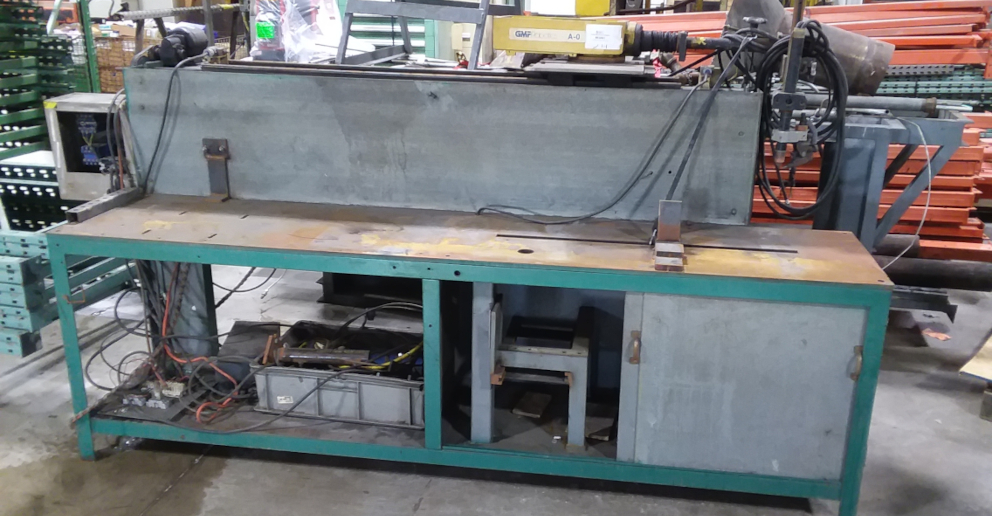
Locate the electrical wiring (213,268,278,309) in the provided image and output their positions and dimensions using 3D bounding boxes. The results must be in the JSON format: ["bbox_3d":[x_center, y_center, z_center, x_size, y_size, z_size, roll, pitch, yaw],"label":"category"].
[{"bbox_3d":[-1.013,0.112,3.373,0.260,0.170,0.130,3,18,7],"label":"electrical wiring"}]

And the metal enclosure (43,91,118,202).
[{"bbox_3d":[-1.447,-0.412,3.107,0.300,0.357,0.220,3,18,7],"label":"metal enclosure"}]

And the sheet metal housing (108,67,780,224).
[{"bbox_3d":[-0.206,-0.426,2.969,2.159,0.444,0.290,3,18,7],"label":"sheet metal housing"}]

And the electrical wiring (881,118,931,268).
[{"bbox_3d":[1.386,-0.215,2.812,0.169,0.482,0.150,3,18,7],"label":"electrical wiring"}]

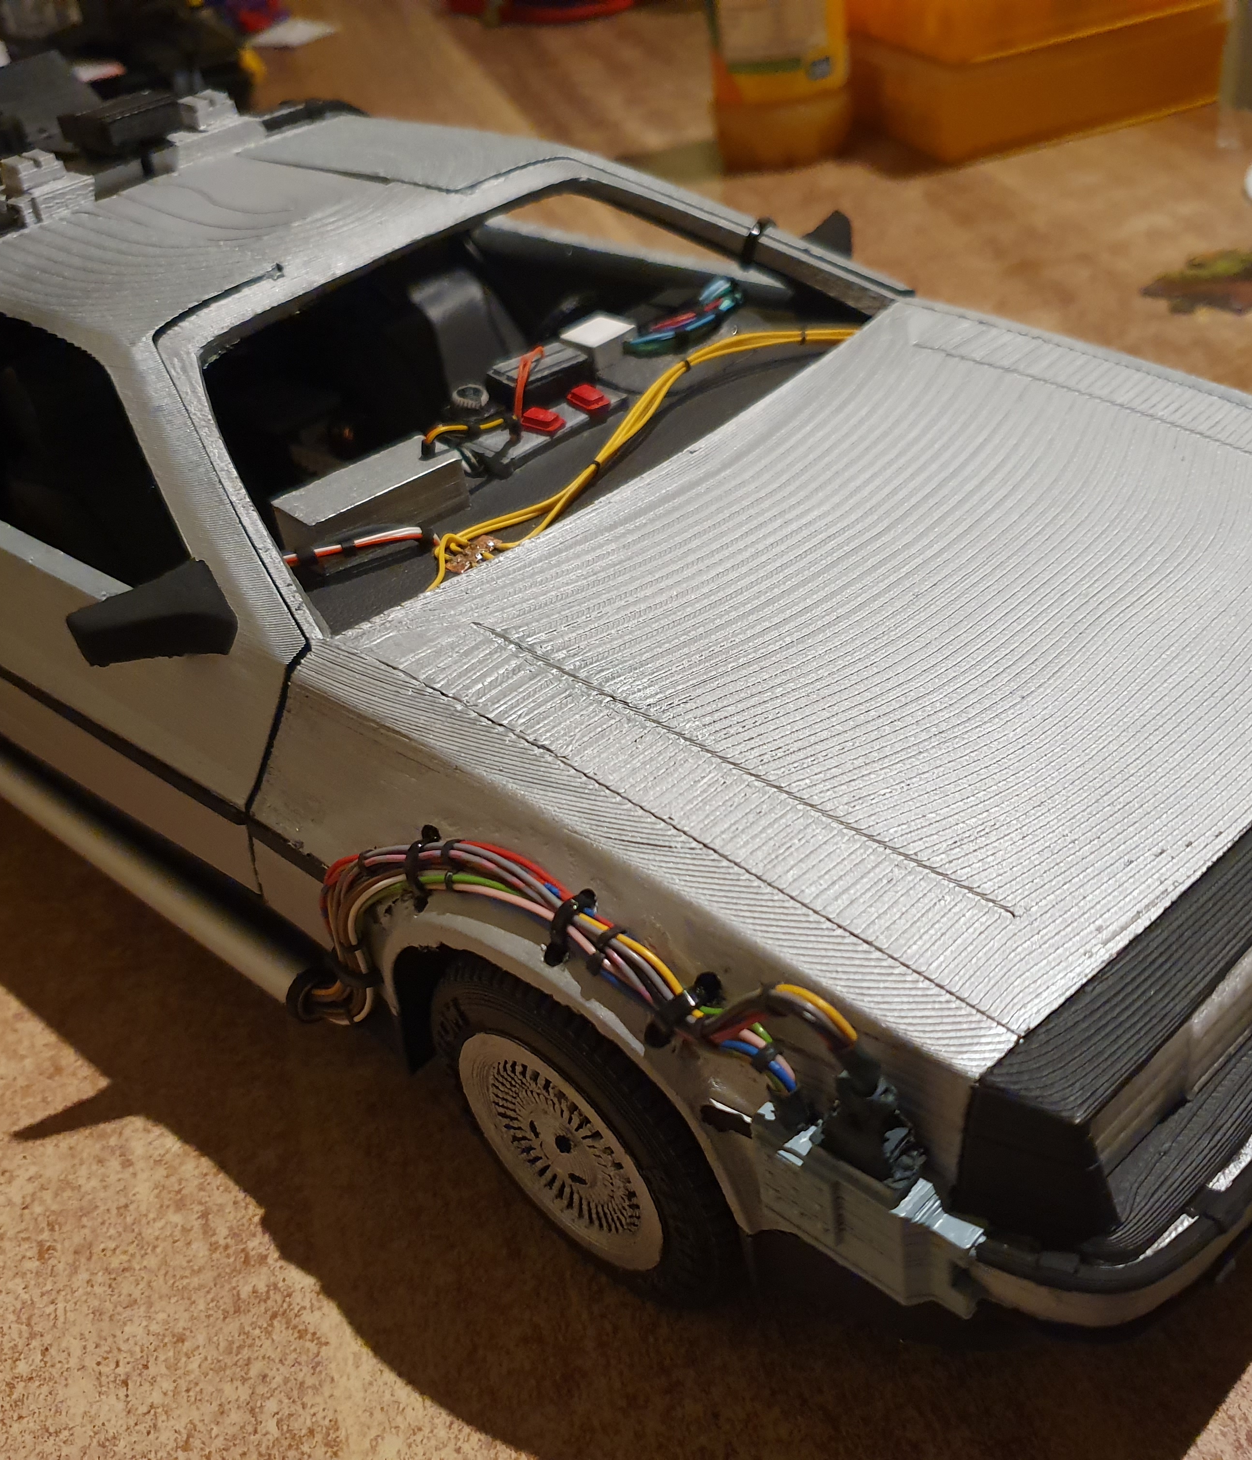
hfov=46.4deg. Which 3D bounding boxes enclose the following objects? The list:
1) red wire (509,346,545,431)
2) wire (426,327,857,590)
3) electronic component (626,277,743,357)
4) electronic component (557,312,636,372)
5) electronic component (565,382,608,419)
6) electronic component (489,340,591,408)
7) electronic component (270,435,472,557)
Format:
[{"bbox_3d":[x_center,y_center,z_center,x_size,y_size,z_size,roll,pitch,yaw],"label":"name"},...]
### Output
[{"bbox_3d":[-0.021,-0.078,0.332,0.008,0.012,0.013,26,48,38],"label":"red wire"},{"bbox_3d":[-0.001,-0.056,0.271,0.029,0.007,0.115,23,47,40],"label":"wire"},{"bbox_3d":[0.015,-0.103,0.357,0.014,0.011,0.038,26,48,38],"label":"electronic component"},{"bbox_3d":[-0.006,-0.091,0.347,0.014,0.007,0.014,26,48,38],"label":"electronic component"},{"bbox_3d":[-0.009,-0.077,0.335,0.013,0.004,0.007,26,48,38],"label":"electronic component"},{"bbox_3d":[-0.020,-0.081,0.338,0.013,0.008,0.022,26,48,38],"label":"electronic component"},{"bbox_3d":[-0.051,-0.046,0.300,0.017,0.013,0.039,26,48,38],"label":"electronic component"}]

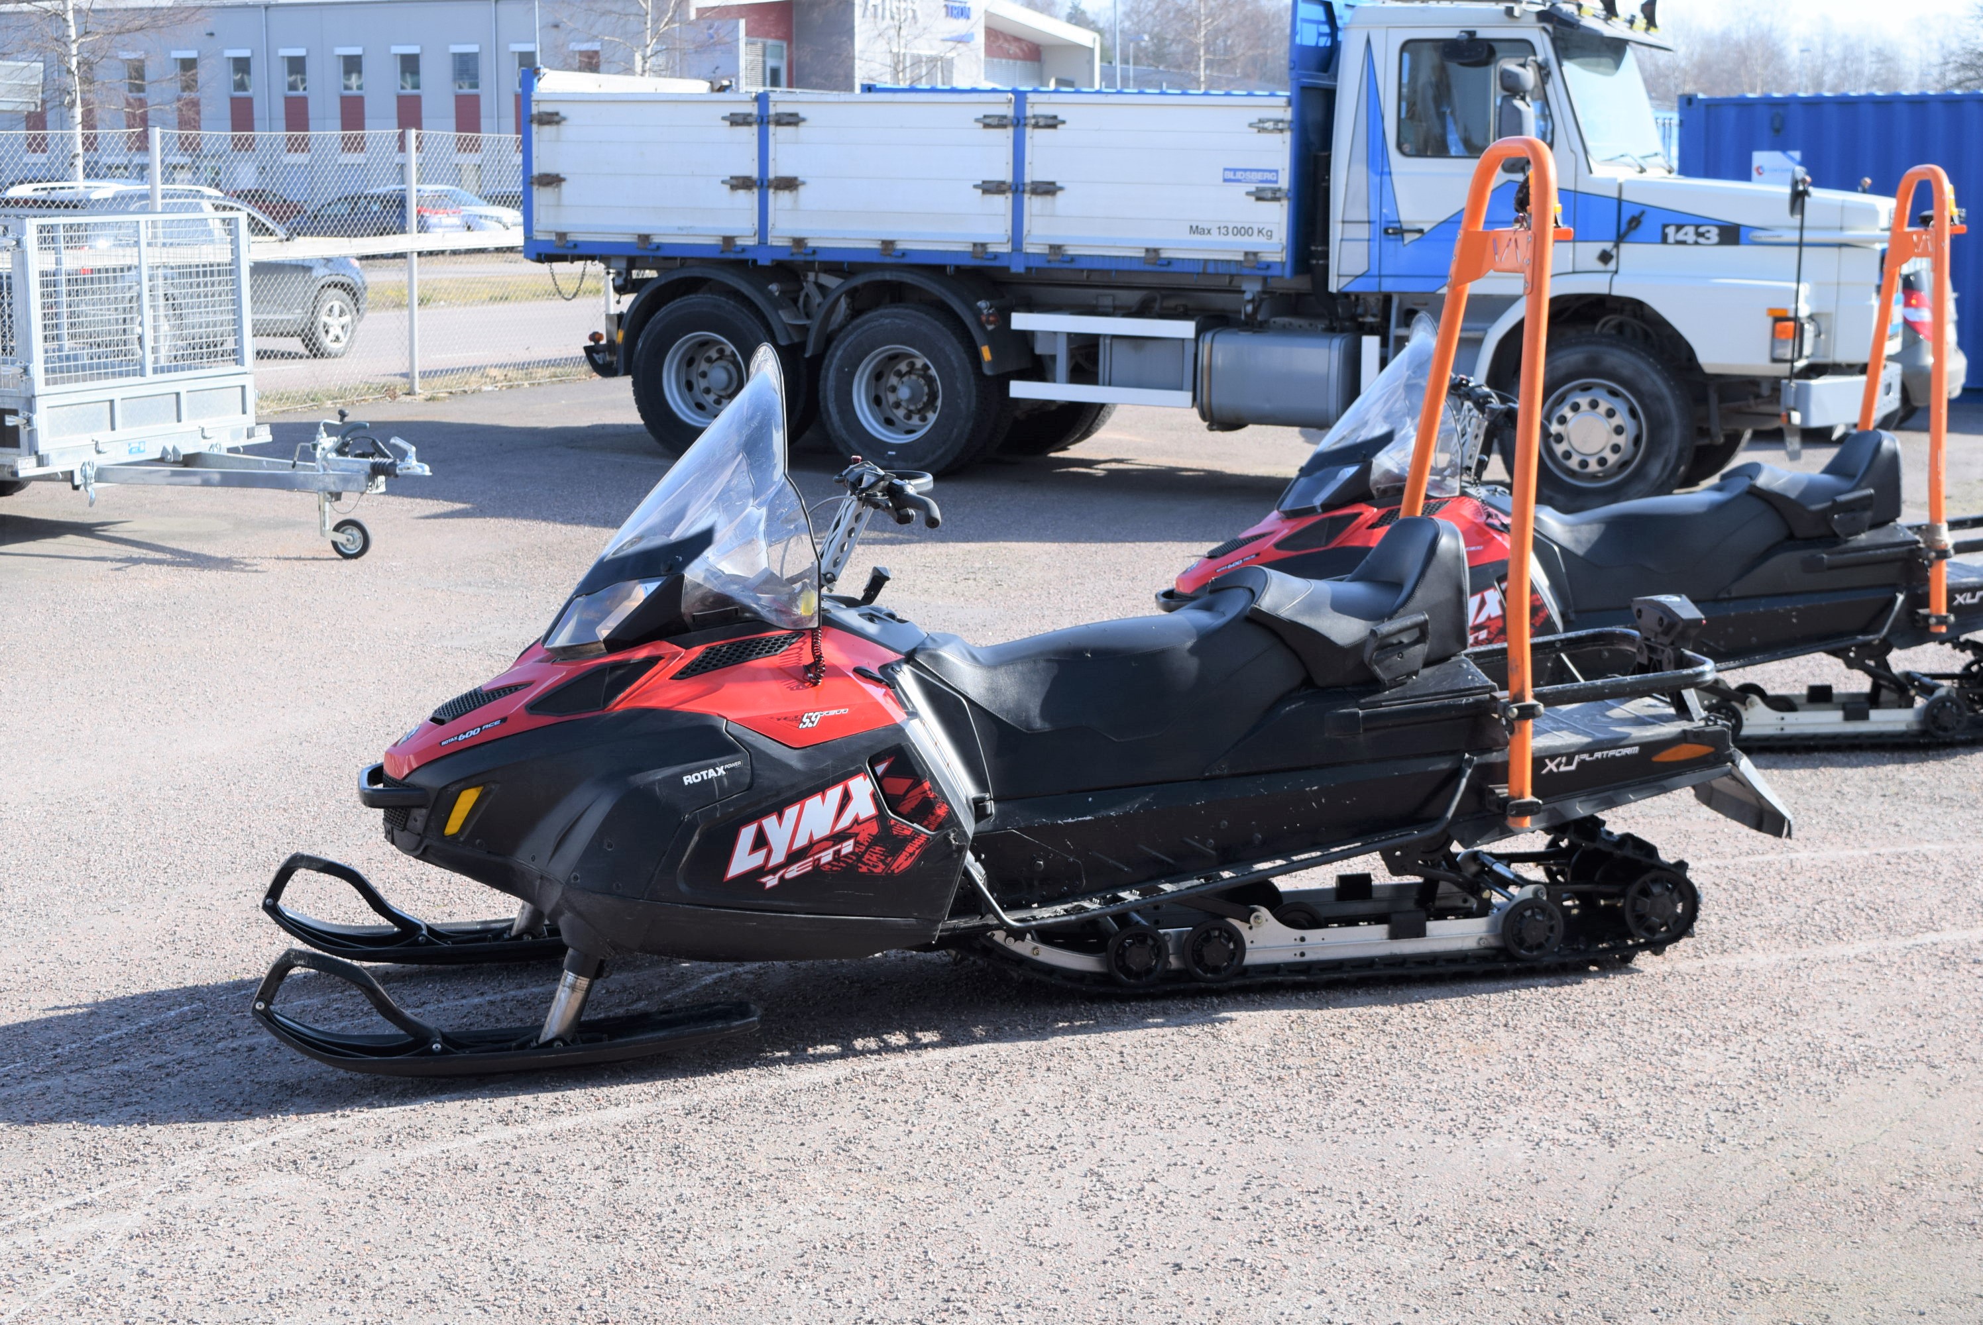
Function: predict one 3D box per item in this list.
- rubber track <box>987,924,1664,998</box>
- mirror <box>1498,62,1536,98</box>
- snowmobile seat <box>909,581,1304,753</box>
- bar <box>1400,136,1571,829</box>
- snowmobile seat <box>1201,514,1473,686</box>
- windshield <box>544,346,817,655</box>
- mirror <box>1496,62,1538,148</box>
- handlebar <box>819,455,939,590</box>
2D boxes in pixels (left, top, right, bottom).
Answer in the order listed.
[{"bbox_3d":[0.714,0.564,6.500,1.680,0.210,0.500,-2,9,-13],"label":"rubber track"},{"bbox_3d":[2.821,-3.133,15.400,0.200,0.200,0.130,-9,13,-44],"label":"mirror"},{"bbox_3d":[0.222,-0.009,6.292,0.860,0.320,0.420,-2,9,-13],"label":"snowmobile seat"},{"bbox_3d":[1.156,-0.431,6.438,0.270,1.480,0.790,-2,9,-13],"label":"bar"},{"bbox_3d":[0.759,-0.153,6.392,0.520,0.340,0.460,-2,9,-13],"label":"snowmobile seat"},{"bbox_3d":[-0.663,-0.348,6.032,0.560,0.640,0.500,-2,9,-13],"label":"windshield"},{"bbox_3d":[2.821,-2.950,15.400,0.210,0.580,0.140,-9,13,-44],"label":"mirror"},{"bbox_3d":[-0.264,-0.301,6.132,0.240,0.280,0.720,-2,9,-13],"label":"handlebar"}]

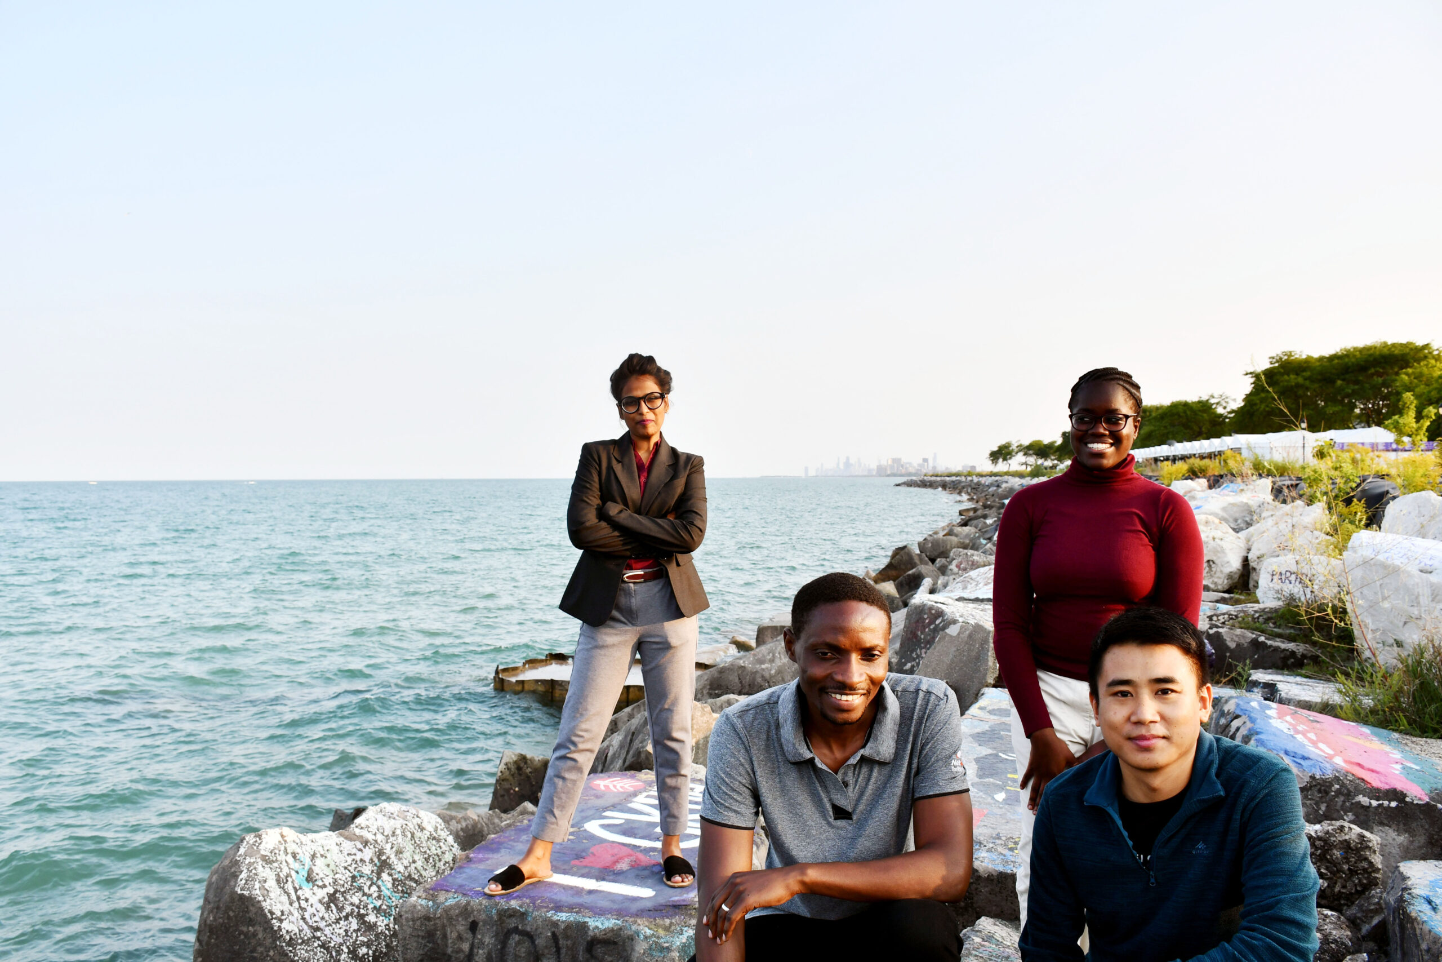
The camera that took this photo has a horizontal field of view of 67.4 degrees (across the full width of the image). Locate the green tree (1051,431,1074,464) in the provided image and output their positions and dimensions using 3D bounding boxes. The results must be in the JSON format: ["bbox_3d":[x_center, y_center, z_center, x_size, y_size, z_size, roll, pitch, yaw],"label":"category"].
[{"bbox_3d":[56.972,-5.192,175.000,6.500,6.000,6.000,0,0,0],"label":"green tree"}]

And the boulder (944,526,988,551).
[{"bbox_3d":[5.500,1.339,24.500,1.100,0.700,0.950,0,0,14],"label":"boulder"}]

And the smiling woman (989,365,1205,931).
[{"bbox_3d":[0.851,0.555,2.450,0.480,1.620,0.320,0,0,19],"label":"smiling woman"}]

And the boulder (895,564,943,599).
[{"bbox_3d":[3.181,1.612,17.300,0.780,0.600,0.750,0,0,14],"label":"boulder"}]

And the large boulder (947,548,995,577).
[{"bbox_3d":[4.191,1.396,18.000,0.900,0.600,0.800,0,0,14],"label":"large boulder"}]

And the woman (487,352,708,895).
[{"bbox_3d":[-0.360,0.400,3.250,0.640,1.600,0.420,0,0,-3],"label":"woman"}]

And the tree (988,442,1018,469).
[{"bbox_3d":[52.089,-4.684,200.000,5.800,5.700,5.500,0,0,0],"label":"tree"}]

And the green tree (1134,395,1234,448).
[{"bbox_3d":[63.835,-7.260,150.000,14.000,9.500,12.000,0,0,0],"label":"green tree"}]

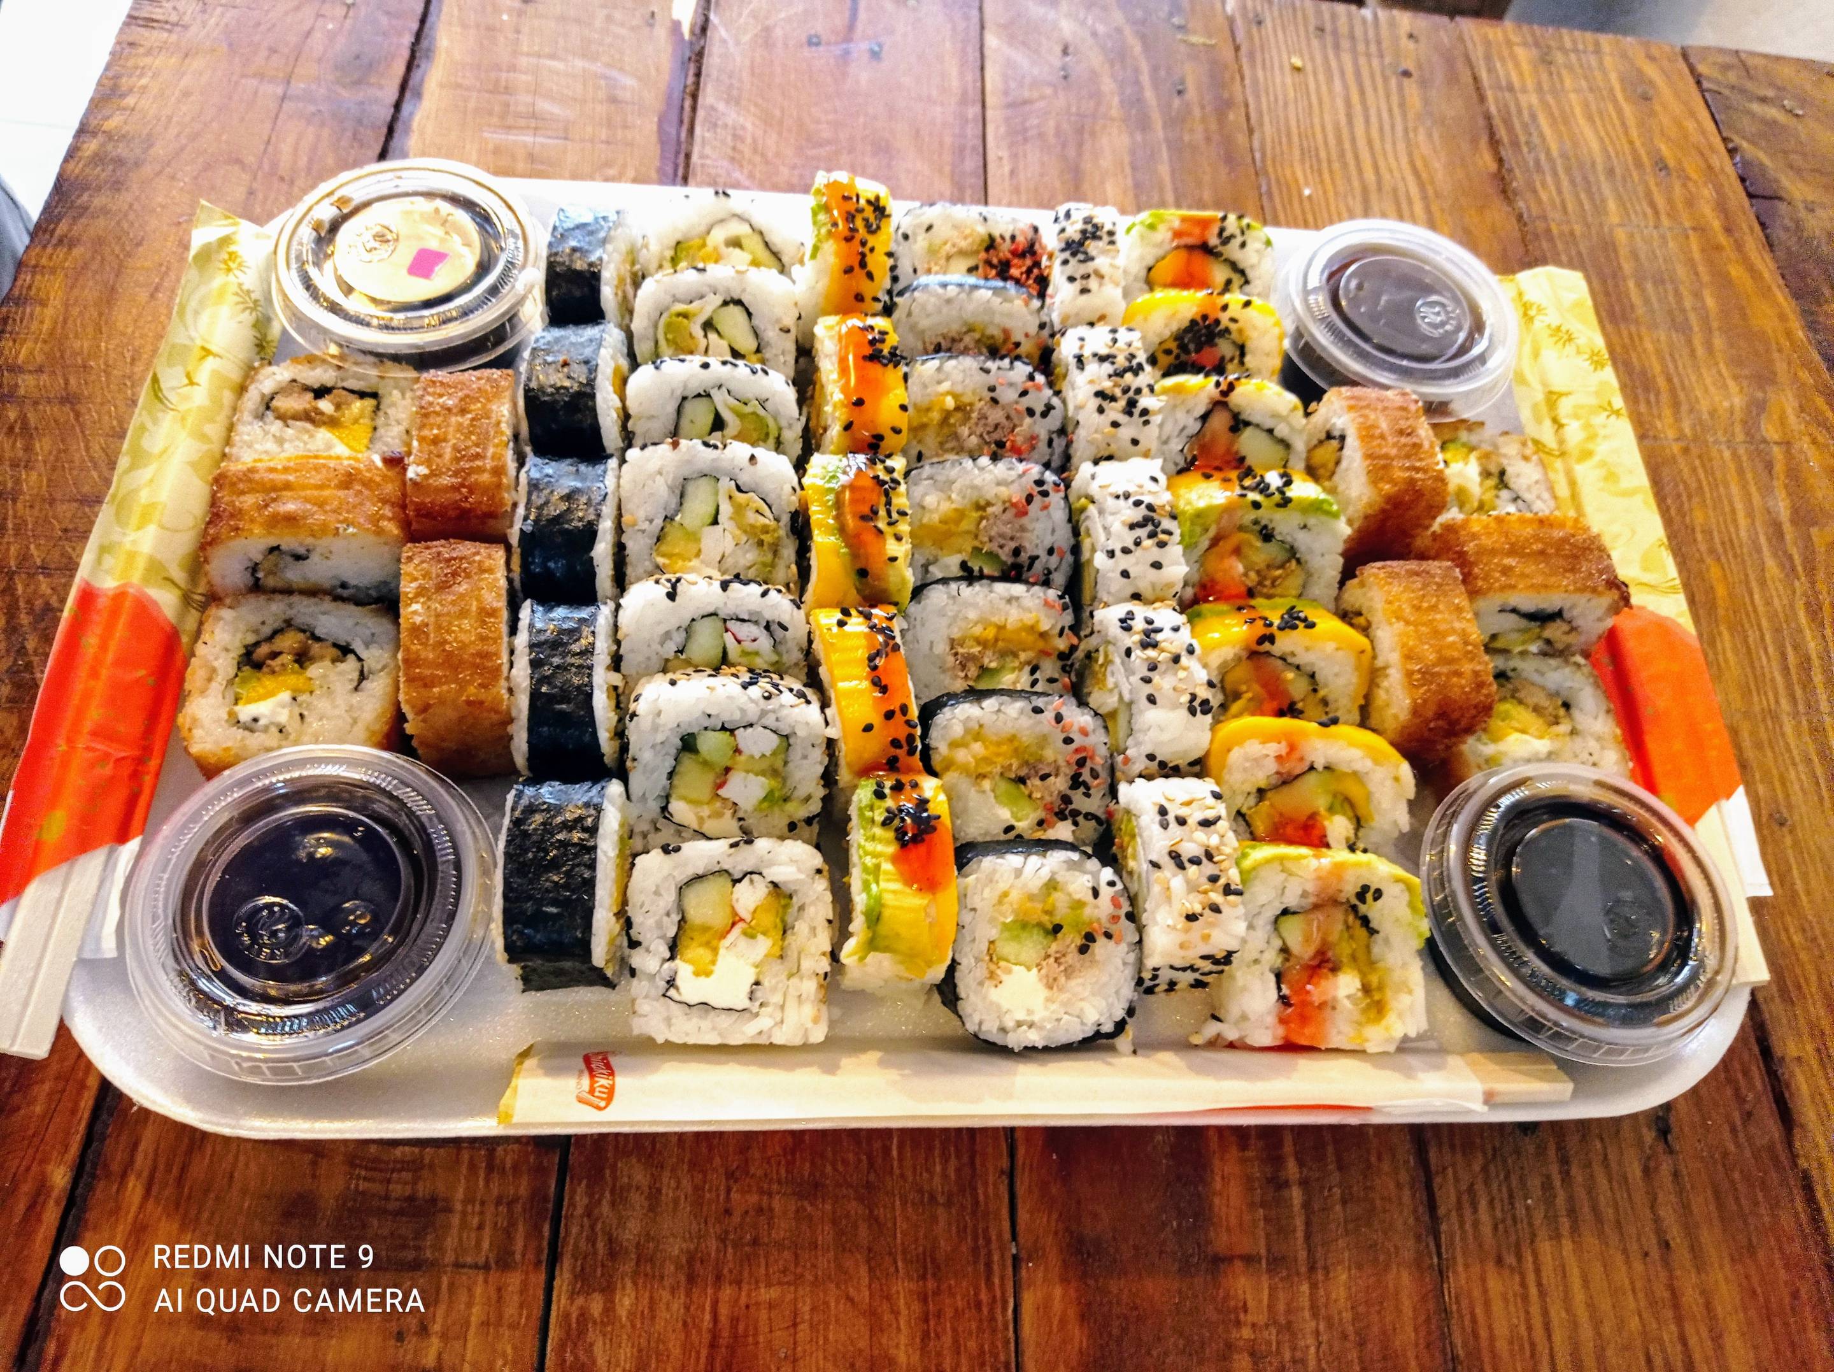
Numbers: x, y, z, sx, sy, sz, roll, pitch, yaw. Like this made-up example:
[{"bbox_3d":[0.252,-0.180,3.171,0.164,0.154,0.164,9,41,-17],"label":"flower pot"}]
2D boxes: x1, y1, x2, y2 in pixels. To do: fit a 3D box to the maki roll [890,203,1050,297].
[{"bbox_3d":[0.014,-0.112,0.409,0.041,0.040,0.021,1,17,-7],"label":"maki roll"}]

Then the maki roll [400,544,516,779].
[{"bbox_3d":[-0.101,-0.006,0.328,0.021,0.040,0.044,-2,59,-9],"label":"maki roll"}]

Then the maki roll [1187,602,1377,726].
[{"bbox_3d":[0.083,0.002,0.347,0.041,0.040,0.024,8,24,-3],"label":"maki roll"}]

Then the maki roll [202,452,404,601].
[{"bbox_3d":[-0.141,-0.035,0.341,0.039,0.036,0.021,-4,59,-10],"label":"maki roll"}]

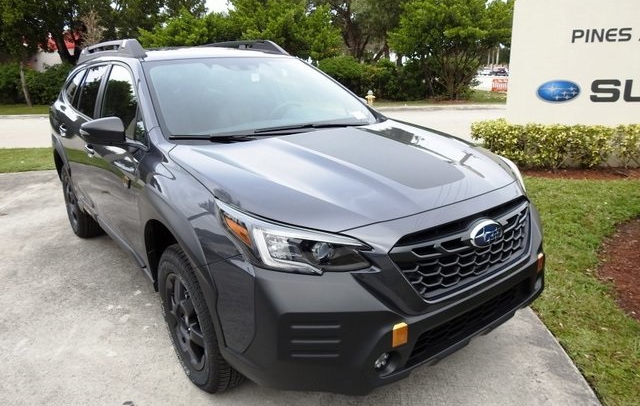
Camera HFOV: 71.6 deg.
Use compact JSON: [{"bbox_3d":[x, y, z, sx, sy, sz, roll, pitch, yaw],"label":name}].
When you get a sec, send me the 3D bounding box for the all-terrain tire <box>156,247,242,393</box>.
[{"bbox_3d":[-0.548,0.521,2.075,0.230,0.720,0.720,-14,20,-35],"label":"all-terrain tire"}]

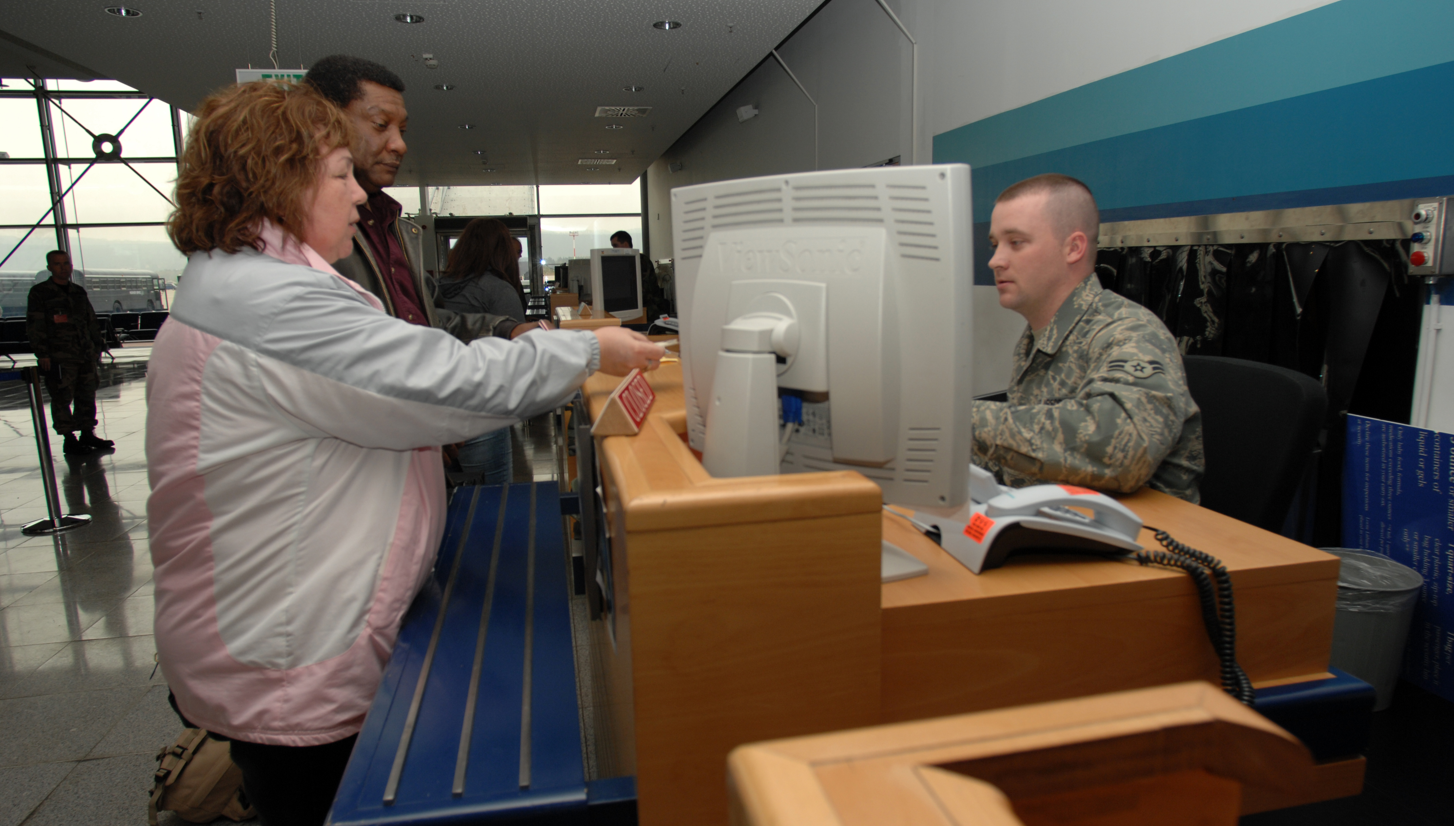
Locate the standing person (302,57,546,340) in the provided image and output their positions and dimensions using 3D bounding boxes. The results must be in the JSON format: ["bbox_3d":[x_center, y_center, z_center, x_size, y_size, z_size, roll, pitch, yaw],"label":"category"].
[{"bbox_3d":[-0.666,0.253,1.768,0.500,1.897,0.560,-1,10,3],"label":"standing person"}]

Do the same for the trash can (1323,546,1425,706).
[{"bbox_3d":[1.566,0.554,2.163,0.300,0.335,0.300,6,12,35],"label":"trash can"}]

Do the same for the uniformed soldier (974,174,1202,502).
[{"bbox_3d":[0.499,0.212,1.560,0.680,1.260,0.550,-4,10,-15],"label":"uniformed soldier"}]

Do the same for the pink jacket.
[{"bbox_3d":[-0.517,0.062,1.267,0.630,0.670,0.530,-4,10,-17],"label":"pink jacket"}]

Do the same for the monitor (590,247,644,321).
[{"bbox_3d":[-0.581,-0.598,4.142,0.180,0.400,0.400,3,11,22],"label":"monitor"}]

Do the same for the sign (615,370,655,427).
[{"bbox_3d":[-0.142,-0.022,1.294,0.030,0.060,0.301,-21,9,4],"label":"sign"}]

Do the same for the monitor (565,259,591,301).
[{"bbox_3d":[-1.379,-1.225,7.808,0.400,0.410,0.200,9,14,44],"label":"monitor"}]

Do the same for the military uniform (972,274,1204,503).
[{"bbox_3d":[0.528,0.038,1.547,0.560,0.610,0.540,-4,10,-15],"label":"military uniform"}]

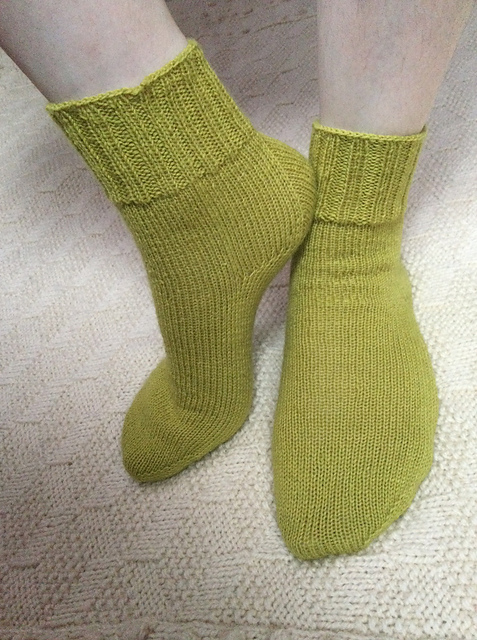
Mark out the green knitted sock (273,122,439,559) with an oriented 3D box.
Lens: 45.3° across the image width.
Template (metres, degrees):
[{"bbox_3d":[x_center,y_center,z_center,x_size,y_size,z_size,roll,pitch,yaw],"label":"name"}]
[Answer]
[{"bbox_3d":[0.073,-0.006,0.334,0.102,0.147,0.240,1,47,7],"label":"green knitted sock"}]

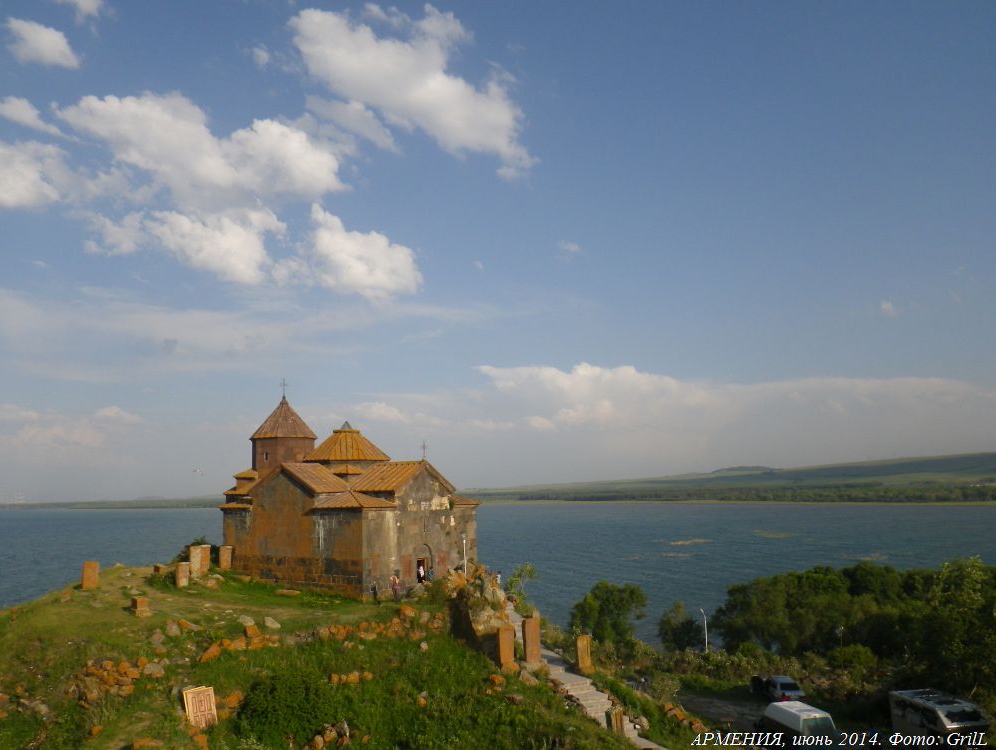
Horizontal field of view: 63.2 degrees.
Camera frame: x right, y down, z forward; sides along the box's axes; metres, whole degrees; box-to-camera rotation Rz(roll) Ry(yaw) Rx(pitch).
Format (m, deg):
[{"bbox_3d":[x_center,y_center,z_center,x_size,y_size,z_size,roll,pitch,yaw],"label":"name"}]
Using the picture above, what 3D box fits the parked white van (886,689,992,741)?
[{"bbox_3d":[20.029,15.995,35.404,2.250,3.000,5.700,1,-9,-12],"label":"parked white van"}]

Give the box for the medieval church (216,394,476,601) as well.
[{"bbox_3d":[-13.502,9.358,69.003,19.400,16.380,13.200,-7,-11,36],"label":"medieval church"}]

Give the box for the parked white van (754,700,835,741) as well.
[{"bbox_3d":[14.085,17.014,38.974,1.900,2.200,4.800,2,-9,-14],"label":"parked white van"}]

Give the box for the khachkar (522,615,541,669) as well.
[{"bbox_3d":[1.531,12.039,36.562,0.750,2.350,0.360,4,-10,-28],"label":"khachkar"}]

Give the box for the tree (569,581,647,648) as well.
[{"bbox_3d":[9.244,20.220,67.654,6.530,5.900,6.010,0,-9,0],"label":"tree"}]

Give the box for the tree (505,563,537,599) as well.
[{"bbox_3d":[1.449,13.152,51.574,2.040,2.330,1.840,0,-9,0],"label":"tree"}]

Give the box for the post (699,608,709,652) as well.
[{"bbox_3d":[19.690,24.842,77.032,0.850,5.040,0.220,0,-9,0],"label":"post"}]

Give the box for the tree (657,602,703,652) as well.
[{"bbox_3d":[17.420,24.139,77.146,4.390,5.100,4.170,0,-9,0],"label":"tree"}]

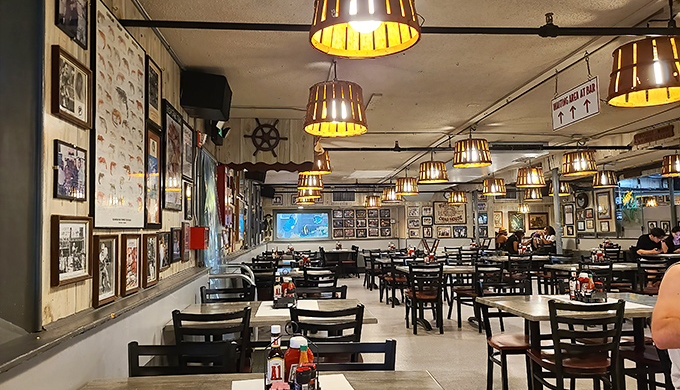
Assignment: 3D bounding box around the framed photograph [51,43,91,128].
[{"bbox_3d":[-1.126,-0.442,2.152,0.030,0.263,0.318,0,-4,-5],"label":"framed photograph"}]

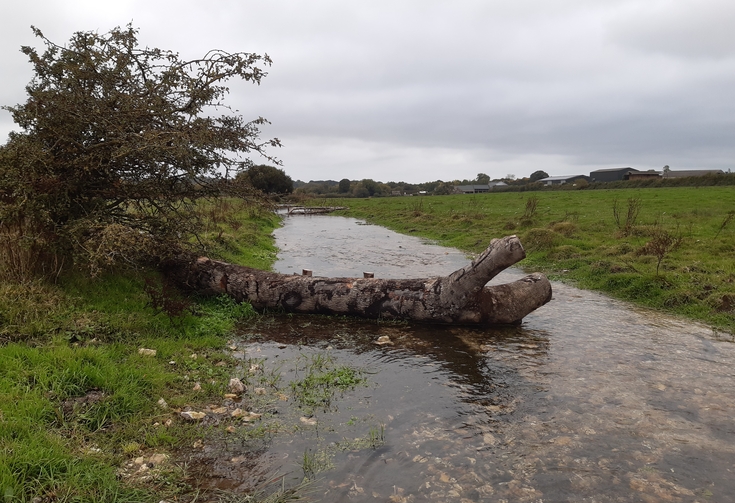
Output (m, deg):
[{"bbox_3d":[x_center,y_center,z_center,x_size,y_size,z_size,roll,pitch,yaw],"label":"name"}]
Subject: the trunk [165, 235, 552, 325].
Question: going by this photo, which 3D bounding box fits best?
[{"bbox_3d":[-0.257,0.283,7.453,5.224,1.053,0.750,2,6,14],"label":"trunk"}]

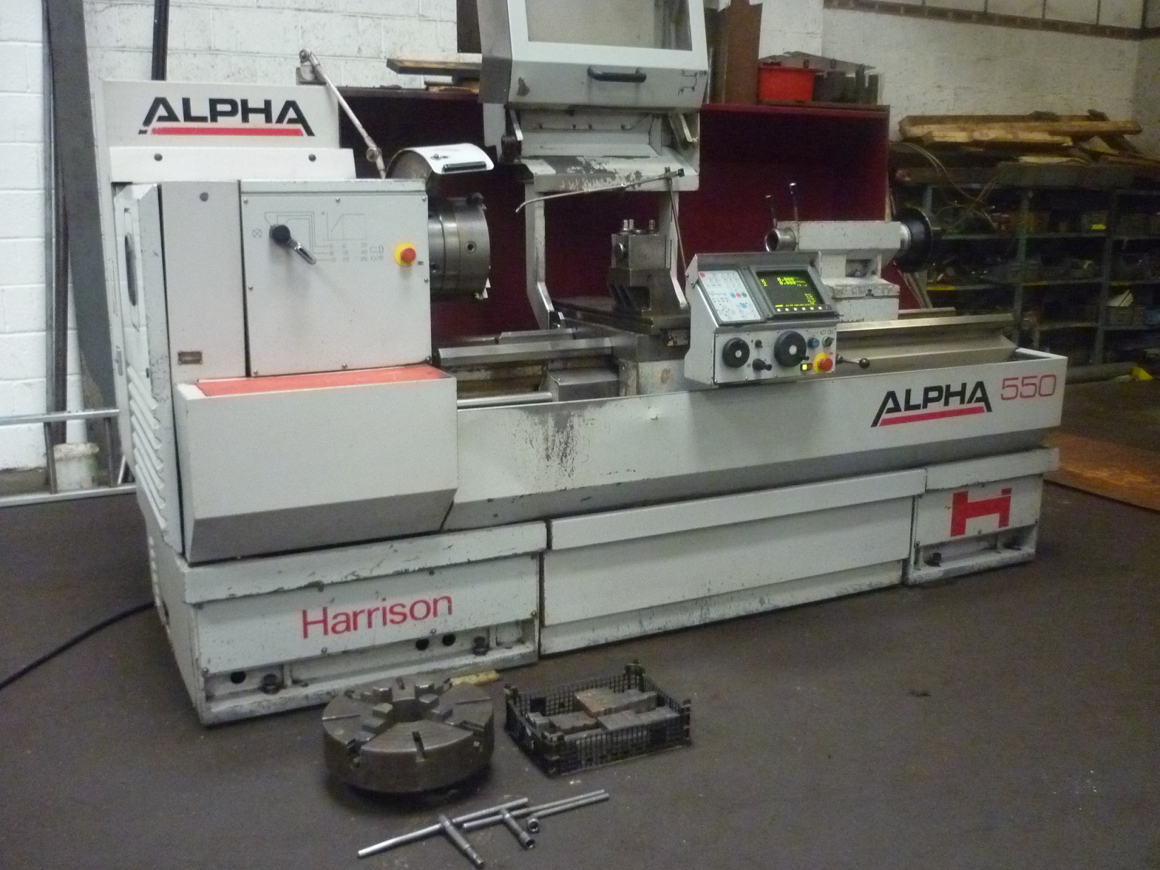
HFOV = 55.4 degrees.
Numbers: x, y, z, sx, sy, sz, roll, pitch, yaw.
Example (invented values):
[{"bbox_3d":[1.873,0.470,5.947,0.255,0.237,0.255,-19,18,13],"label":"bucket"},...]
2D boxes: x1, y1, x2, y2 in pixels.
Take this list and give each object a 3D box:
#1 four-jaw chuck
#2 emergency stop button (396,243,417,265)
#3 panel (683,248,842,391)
[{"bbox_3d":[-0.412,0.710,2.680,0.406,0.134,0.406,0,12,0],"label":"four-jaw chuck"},{"bbox_3d":[-0.463,-0.485,2.971,0.061,0.061,0.037,-6,14,-26],"label":"emergency stop button"},{"bbox_3d":[0.534,-0.339,3.182,0.428,0.362,0.193,-6,14,-26],"label":"panel"}]

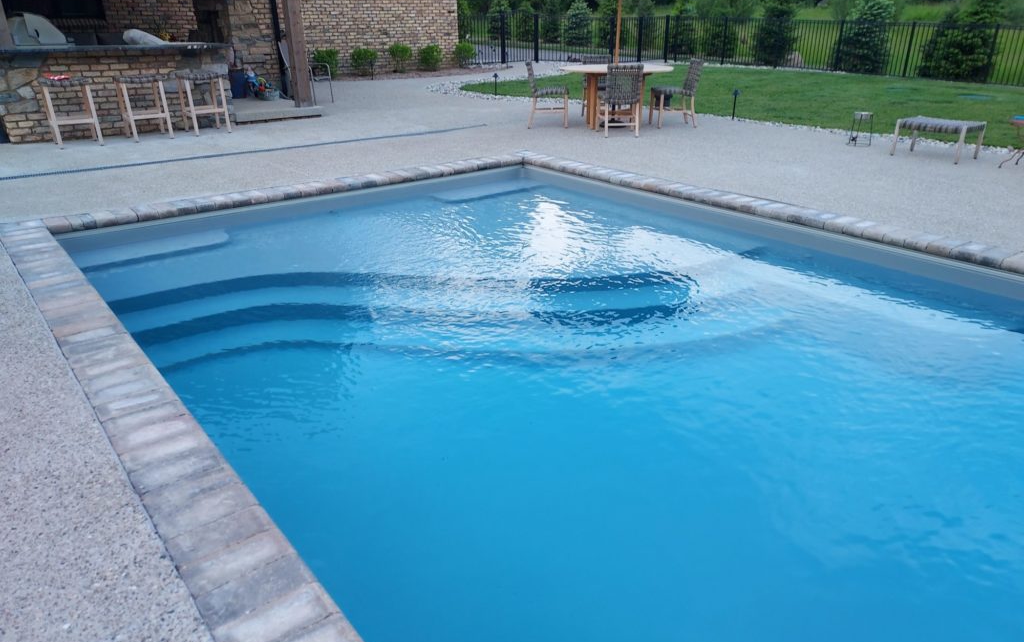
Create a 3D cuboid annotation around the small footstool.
[{"bbox_3d":[4.412,-1.889,7.370,0.460,0.370,0.690,-17,28,-33],"label":"small footstool"}]

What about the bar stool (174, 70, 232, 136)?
[{"bbox_3d":[-4.047,-2.873,9.331,0.470,0.760,0.520,-18,29,-35],"label":"bar stool"}]

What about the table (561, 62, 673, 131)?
[{"bbox_3d":[1.423,-3.047,9.655,1.530,0.750,1.530,0,23,0],"label":"table"}]

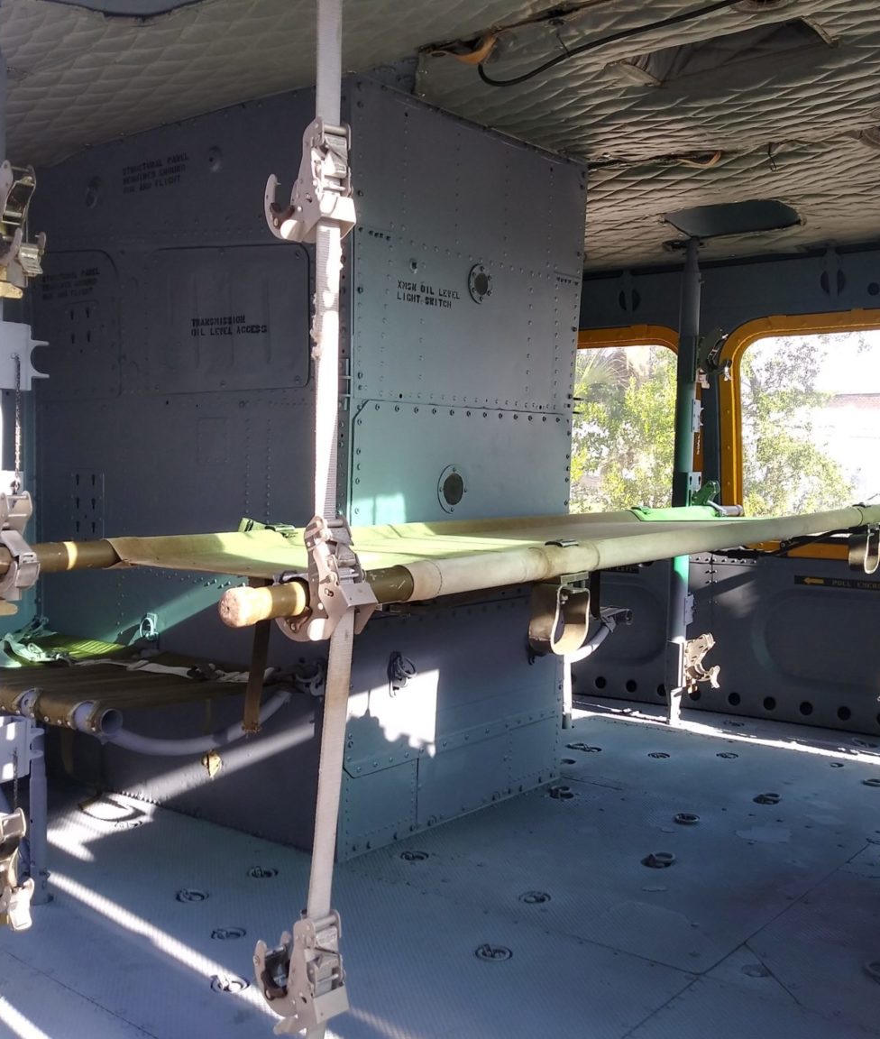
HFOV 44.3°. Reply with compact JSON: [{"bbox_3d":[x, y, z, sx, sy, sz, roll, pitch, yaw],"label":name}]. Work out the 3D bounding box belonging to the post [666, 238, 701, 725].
[{"bbox_3d":[0.650,-0.093,2.878,0.055,1.283,0.055,3,3,38],"label":"post"}]

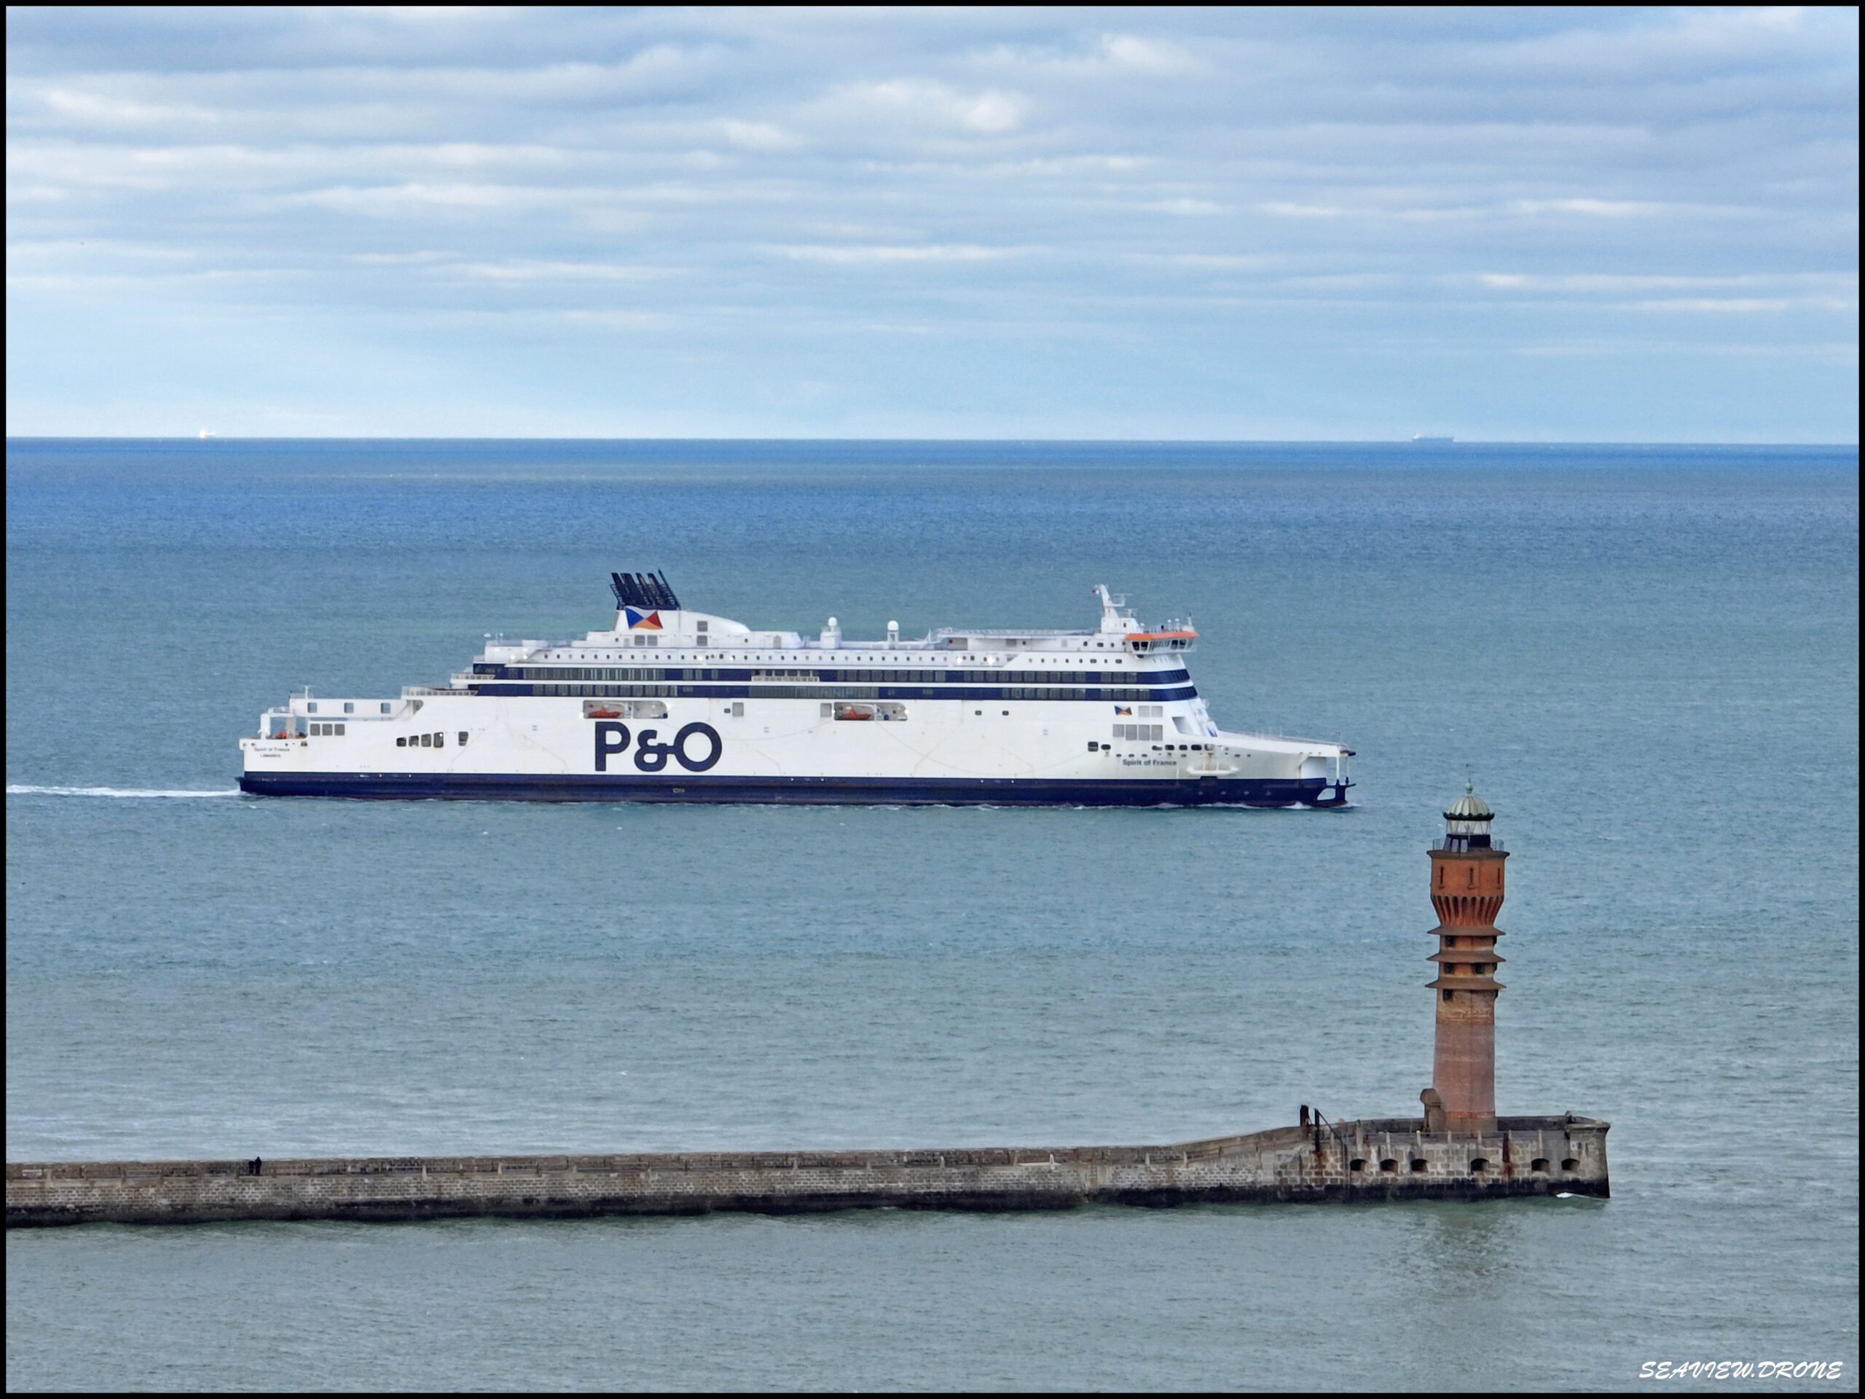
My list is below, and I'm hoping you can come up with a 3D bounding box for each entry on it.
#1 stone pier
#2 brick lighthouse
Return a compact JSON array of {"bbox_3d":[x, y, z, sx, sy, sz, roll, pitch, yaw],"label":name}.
[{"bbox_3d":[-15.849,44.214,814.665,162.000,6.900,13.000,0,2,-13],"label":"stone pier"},{"bbox_3d":[51.512,24.811,834.484,7.800,34.000,7.800,0,2,0],"label":"brick lighthouse"}]

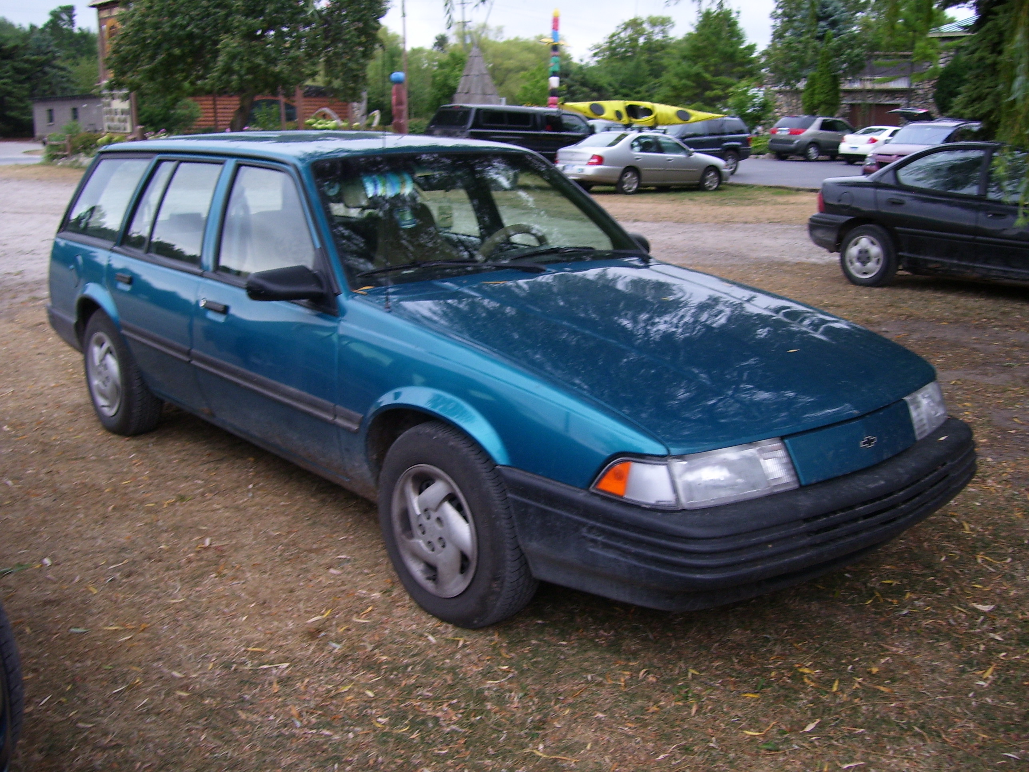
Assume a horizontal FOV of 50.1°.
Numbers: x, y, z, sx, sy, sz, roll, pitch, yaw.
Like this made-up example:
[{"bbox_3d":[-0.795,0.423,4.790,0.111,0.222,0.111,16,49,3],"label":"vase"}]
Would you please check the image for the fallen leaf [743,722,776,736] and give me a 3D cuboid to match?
[{"bbox_3d":[0.587,0.814,2.616,0.092,0.012,0.032,-6,15,-23],"label":"fallen leaf"}]

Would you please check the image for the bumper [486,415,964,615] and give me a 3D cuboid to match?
[{"bbox_3d":[0.807,0.281,3.173,1.660,0.300,0.680,-12,18,-39],"label":"bumper"}]

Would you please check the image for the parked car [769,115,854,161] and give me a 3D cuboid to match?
[{"bbox_3d":[12.761,-10.265,45.491,4.740,1.750,1.870,-9,16,-31],"label":"parked car"}]

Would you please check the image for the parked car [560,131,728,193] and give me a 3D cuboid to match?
[{"bbox_3d":[3.231,-5.435,26.672,4.655,1.420,1.755,-9,16,-35],"label":"parked car"}]

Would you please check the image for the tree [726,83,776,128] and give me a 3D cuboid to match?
[{"bbox_3d":[10.940,-12.394,51.000,2.400,3.300,2.300,3,14,11],"label":"tree"}]

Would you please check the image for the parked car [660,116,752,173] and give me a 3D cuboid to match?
[{"bbox_3d":[4.841,-6.930,31.877,4.500,1.680,1.790,-12,18,-39],"label":"parked car"}]

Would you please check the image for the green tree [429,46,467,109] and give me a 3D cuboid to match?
[{"bbox_3d":[-3.553,-15.641,59.992,3.200,5.440,3.200,-1,14,0],"label":"green tree"}]

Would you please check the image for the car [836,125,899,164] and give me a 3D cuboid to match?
[{"bbox_3d":[14.546,-9.259,42.300,4.750,1.450,1.790,-8,16,-30],"label":"car"}]

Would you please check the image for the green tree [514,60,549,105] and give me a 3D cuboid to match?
[{"bbox_3d":[0.957,-15.320,60.082,2.800,4.690,2.800,-1,14,0],"label":"green tree"}]

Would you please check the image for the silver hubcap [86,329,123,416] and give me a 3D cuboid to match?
[{"bbox_3d":[-1.897,-0.054,5.116,0.060,0.400,0.400,-12,18,-39],"label":"silver hubcap"}]

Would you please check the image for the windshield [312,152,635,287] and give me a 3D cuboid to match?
[{"bbox_3d":[-0.138,-0.634,3.987,1.340,0.110,0.700,-12,56,-38],"label":"windshield"}]

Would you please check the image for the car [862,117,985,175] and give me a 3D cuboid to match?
[{"bbox_3d":[11.425,-6.565,30.500,1.860,1.700,4.650,13,19,42],"label":"car"}]

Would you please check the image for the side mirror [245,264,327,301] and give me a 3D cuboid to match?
[{"bbox_3d":[-0.687,-0.311,3.305,0.205,0.100,0.115,-12,18,-38],"label":"side mirror"}]

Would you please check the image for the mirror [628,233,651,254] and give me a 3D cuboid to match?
[{"bbox_3d":[0.540,-0.605,4.636,0.190,0.120,0.150,-12,18,-39],"label":"mirror"}]

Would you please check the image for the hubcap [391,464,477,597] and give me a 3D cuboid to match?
[{"bbox_3d":[-0.224,0.420,3.219,0.060,0.400,0.400,-12,19,-41],"label":"hubcap"}]

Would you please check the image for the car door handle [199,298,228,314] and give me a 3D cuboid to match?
[{"bbox_3d":[-1.061,-0.284,3.881,0.035,0.038,0.165,-12,18,-38],"label":"car door handle"}]

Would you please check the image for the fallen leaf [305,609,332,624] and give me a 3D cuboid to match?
[{"bbox_3d":[-0.592,0.692,3.339,0.030,0.012,0.110,9,17,32],"label":"fallen leaf"}]

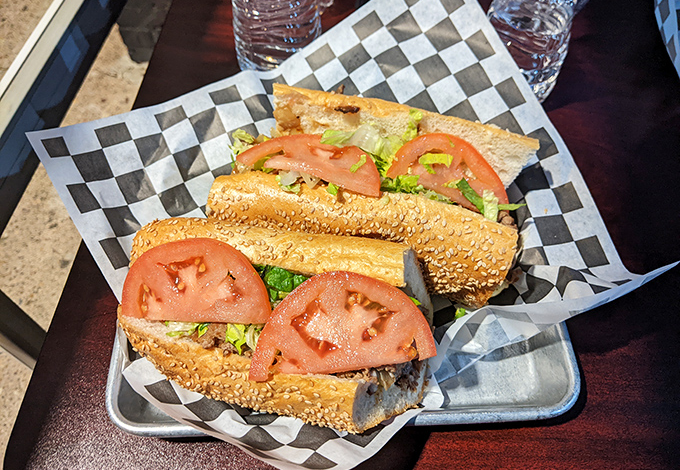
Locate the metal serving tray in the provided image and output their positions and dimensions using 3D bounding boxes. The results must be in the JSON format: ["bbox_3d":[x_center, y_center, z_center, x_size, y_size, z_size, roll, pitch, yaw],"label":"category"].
[{"bbox_3d":[0.001,0.029,0.312,0.242,0.026,0.168,-2,58,-2],"label":"metal serving tray"}]

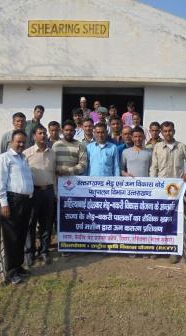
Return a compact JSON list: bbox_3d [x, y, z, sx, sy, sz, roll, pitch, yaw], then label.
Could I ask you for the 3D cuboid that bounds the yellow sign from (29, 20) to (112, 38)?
[{"bbox_3d":[-0.675,-3.886,9.469,2.270,0.459,0.050,1,-1,2],"label":"yellow sign"}]

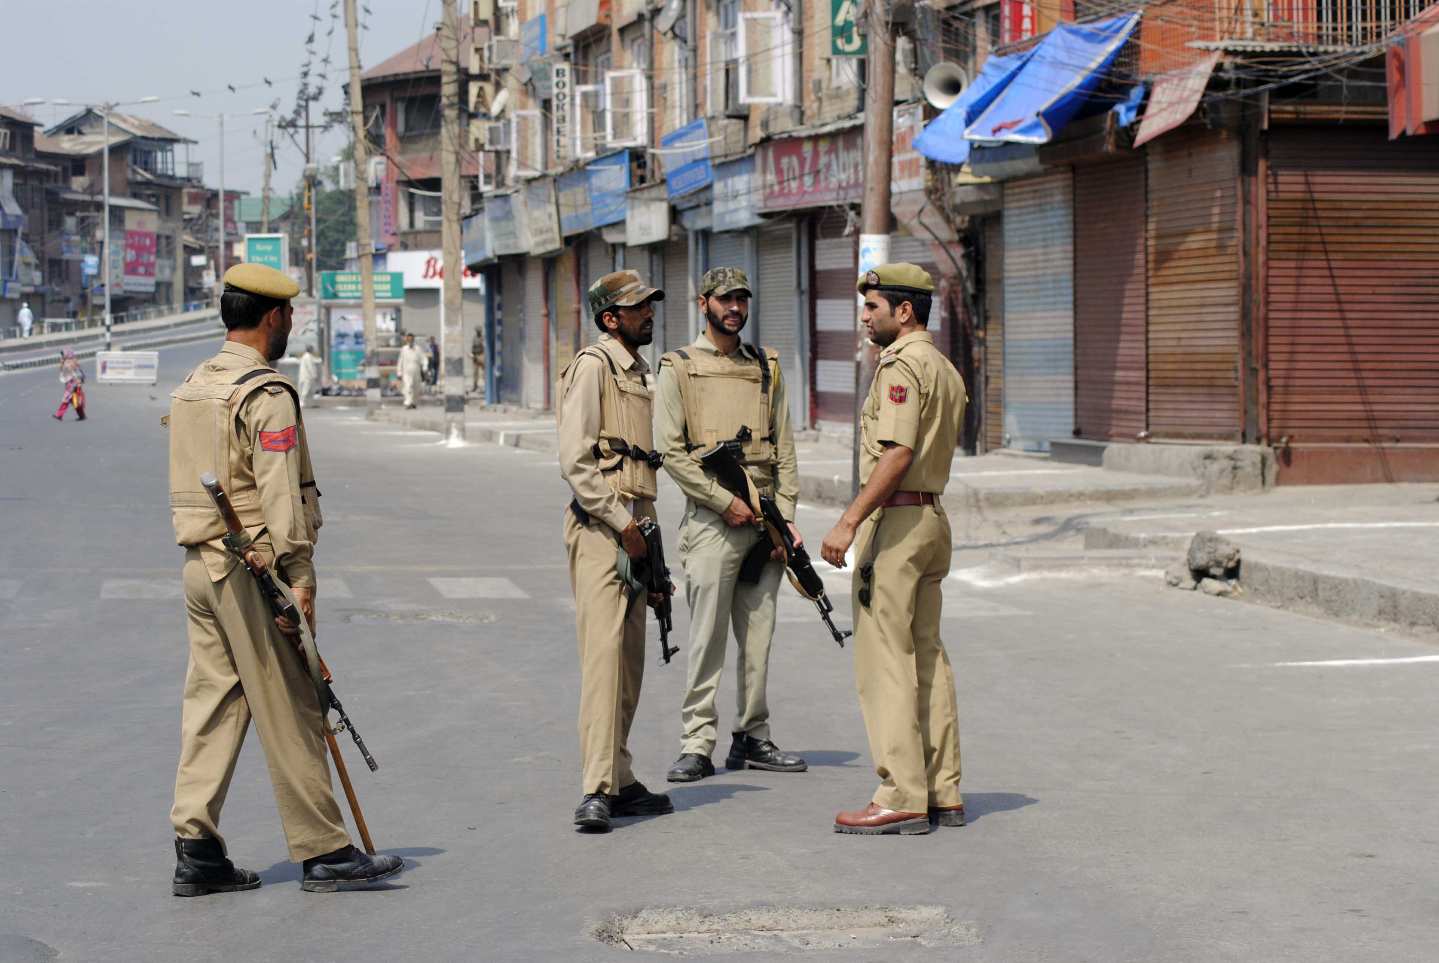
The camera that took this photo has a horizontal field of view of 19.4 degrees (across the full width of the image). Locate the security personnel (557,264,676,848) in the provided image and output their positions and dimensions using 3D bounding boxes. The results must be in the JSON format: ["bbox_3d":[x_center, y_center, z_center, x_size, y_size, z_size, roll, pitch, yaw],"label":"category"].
[{"bbox_3d":[-0.339,0.201,13.250,0.400,1.750,0.470,1,2,29],"label":"security personnel"}]

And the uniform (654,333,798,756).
[{"bbox_3d":[0.026,0.221,14.785,0.520,1.490,0.360,-1,2,-18],"label":"uniform"}]

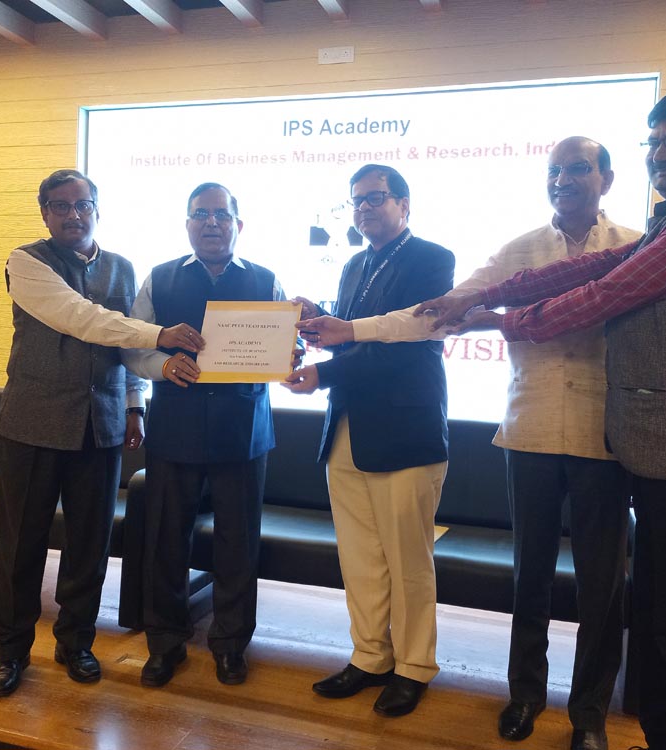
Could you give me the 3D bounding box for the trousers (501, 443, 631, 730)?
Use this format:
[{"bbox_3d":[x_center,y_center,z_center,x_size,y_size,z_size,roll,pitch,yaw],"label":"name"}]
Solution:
[{"bbox_3d":[0.693,0.540,2.140,0.360,0.960,0.320,4,2,27],"label":"trousers"}]

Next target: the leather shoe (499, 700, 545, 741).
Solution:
[{"bbox_3d":[0.594,1.019,2.238,0.103,0.105,0.285,4,2,32],"label":"leather shoe"}]

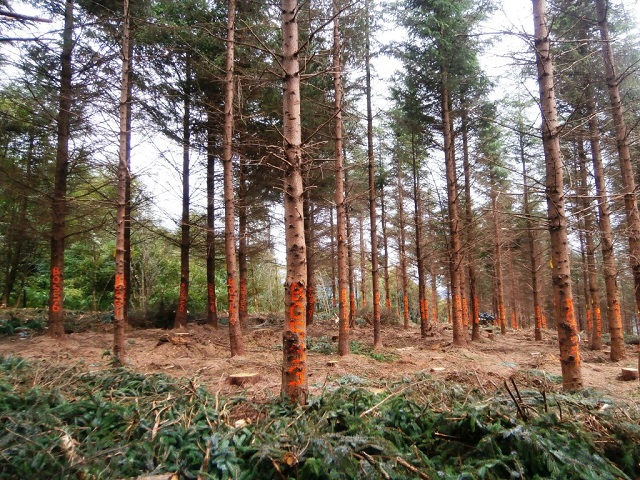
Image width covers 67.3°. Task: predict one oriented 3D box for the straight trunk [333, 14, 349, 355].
[{"bbox_3d":[0.502,-1.739,12.194,0.260,9.131,0.260,-1,-7,3],"label":"straight trunk"}]

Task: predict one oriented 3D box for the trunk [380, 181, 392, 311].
[{"bbox_3d":[3.519,0.307,25.461,0.240,7.094,0.240,-3,-8,8],"label":"trunk"}]

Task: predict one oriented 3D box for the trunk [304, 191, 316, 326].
[{"bbox_3d":[-0.456,0.713,19.867,0.330,5.642,0.330,-1,-7,-1],"label":"trunk"}]

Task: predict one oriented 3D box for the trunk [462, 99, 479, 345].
[{"bbox_3d":[5.773,-0.779,18.493,0.270,9.121,0.270,-3,-8,17],"label":"trunk"}]

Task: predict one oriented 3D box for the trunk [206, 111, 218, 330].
[{"bbox_3d":[-4.119,-0.930,18.449,0.300,8.459,0.300,-1,-8,-13],"label":"trunk"}]

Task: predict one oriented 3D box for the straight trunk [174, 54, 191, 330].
[{"bbox_3d":[-5.114,-2.032,18.189,0.330,10.598,0.330,1,-8,-16],"label":"straight trunk"}]

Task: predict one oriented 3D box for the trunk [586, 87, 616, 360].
[{"bbox_3d":[8.396,-0.746,14.237,0.340,8.261,0.340,-6,-9,31],"label":"trunk"}]

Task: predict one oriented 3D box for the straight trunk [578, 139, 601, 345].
[{"bbox_3d":[10.592,0.001,18.837,0.310,8.253,0.310,-4,-9,29],"label":"straight trunk"}]

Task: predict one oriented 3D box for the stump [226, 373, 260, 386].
[{"bbox_3d":[-1.188,2.147,7.511,0.480,0.170,0.480,0,-8,-9],"label":"stump"}]

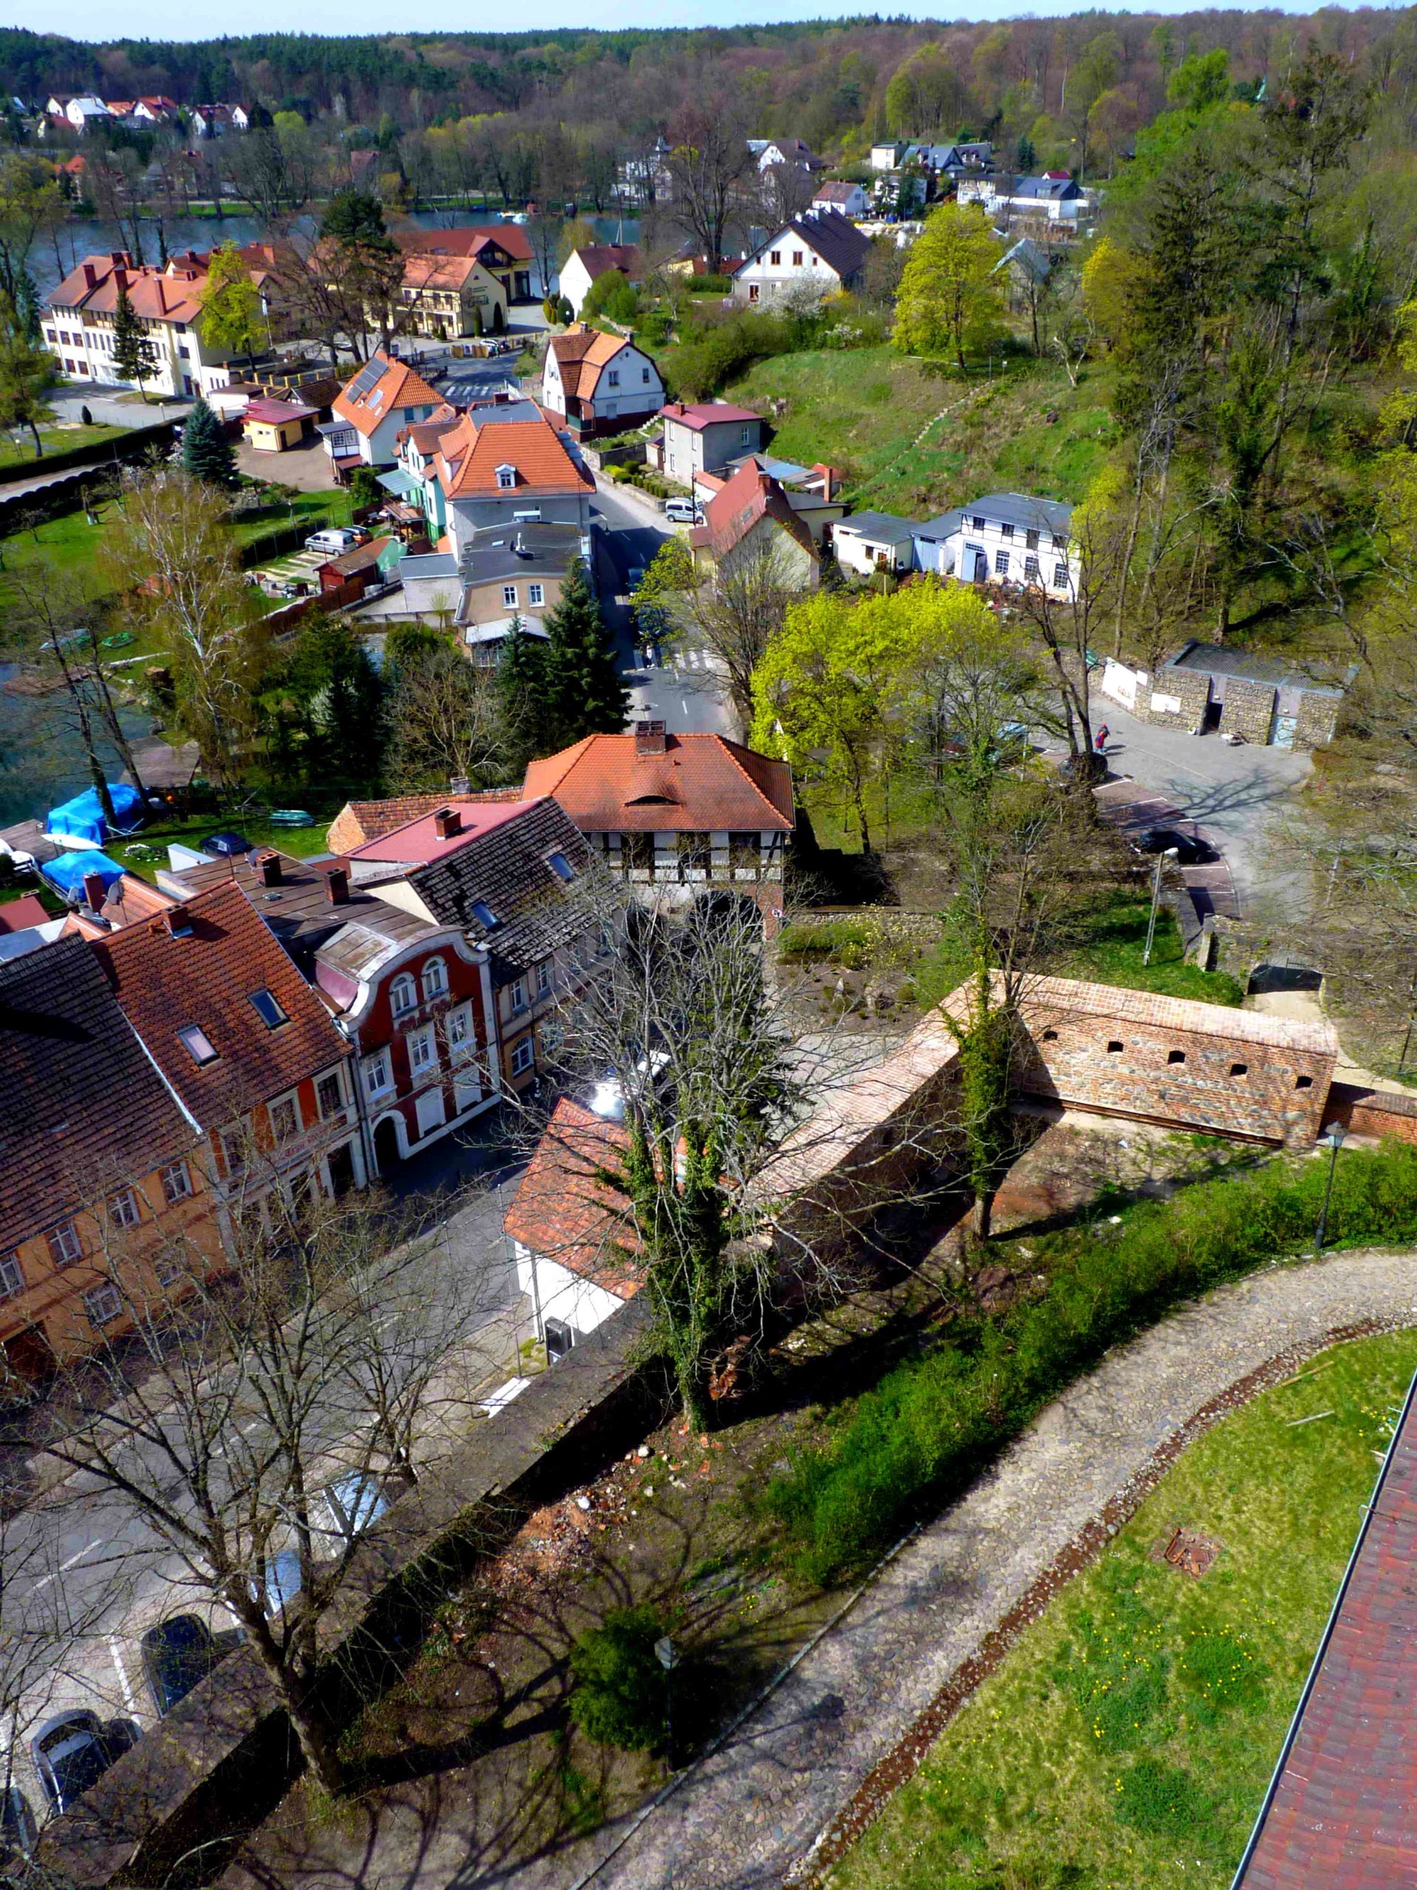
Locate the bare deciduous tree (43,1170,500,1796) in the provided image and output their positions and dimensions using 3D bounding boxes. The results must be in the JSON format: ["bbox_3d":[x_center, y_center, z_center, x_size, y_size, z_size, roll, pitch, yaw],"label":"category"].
[{"bbox_3d":[-9.054,13.035,31.524,9.300,16.300,9.100,0,32,0],"label":"bare deciduous tree"}]

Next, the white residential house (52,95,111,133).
[{"bbox_3d":[-227.163,-304.778,540.000,9.000,9.000,13.000,14,34,21],"label":"white residential house"}]

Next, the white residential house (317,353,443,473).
[{"bbox_3d":[-32.301,-55.698,151.949,12.040,8.420,13.500,-14,34,-21],"label":"white residential house"}]

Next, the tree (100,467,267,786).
[{"bbox_3d":[-30.049,-17.983,87.895,9.800,18.700,9.500,0,31,0],"label":"tree"}]

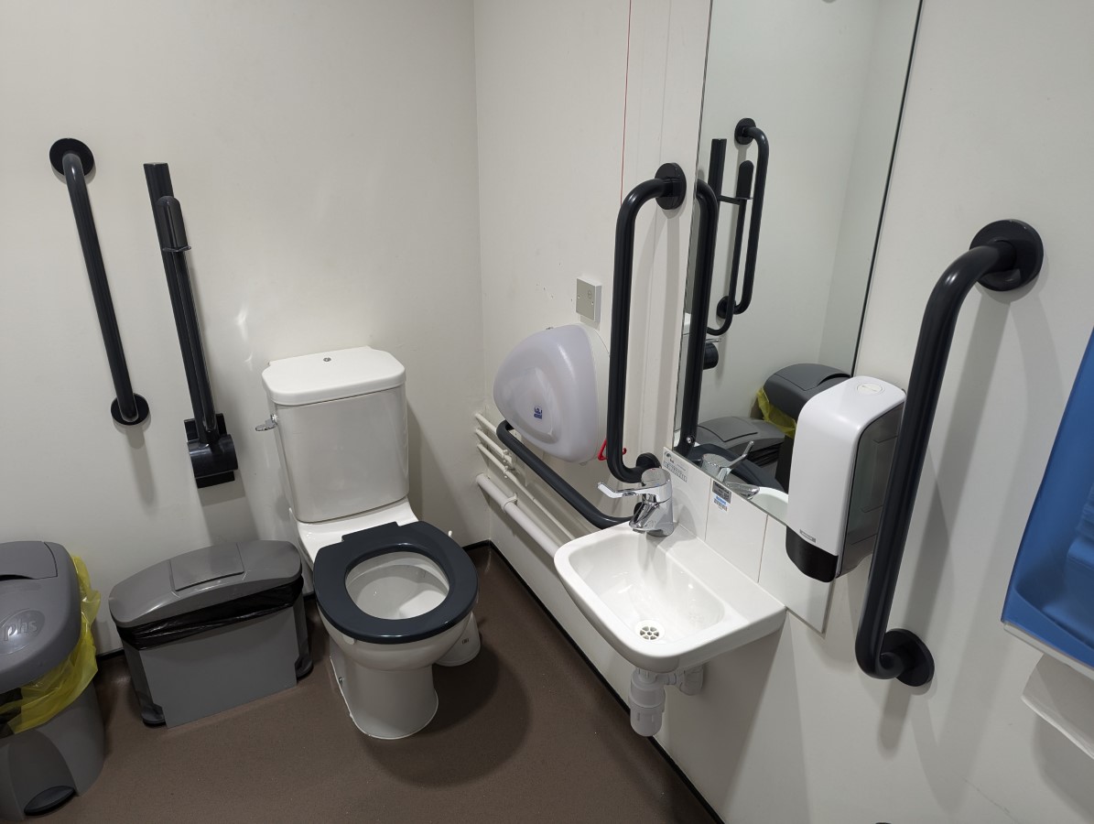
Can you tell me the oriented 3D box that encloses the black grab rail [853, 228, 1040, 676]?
[{"bbox_3d":[0.485,0.099,0.977,0.116,0.678,0.084,-12,26,-26],"label":"black grab rail"}]

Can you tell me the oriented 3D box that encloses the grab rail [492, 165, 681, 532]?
[{"bbox_3d":[0.032,-0.193,1.780,0.116,0.795,0.720,-12,26,-26],"label":"grab rail"}]

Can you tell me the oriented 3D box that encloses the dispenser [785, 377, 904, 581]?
[{"bbox_3d":[0.427,0.097,1.089,0.112,0.282,0.103,-12,26,-26],"label":"dispenser"}]

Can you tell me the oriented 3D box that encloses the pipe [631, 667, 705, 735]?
[{"bbox_3d":[0.250,0.546,1.528,0.208,0.188,0.098,-12,26,-26],"label":"pipe"}]

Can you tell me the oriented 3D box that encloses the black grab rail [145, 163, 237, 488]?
[{"bbox_3d":[-0.872,-0.160,1.868,0.111,0.863,0.215,-12,26,-26],"label":"black grab rail"}]

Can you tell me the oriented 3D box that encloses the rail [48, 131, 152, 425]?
[{"bbox_3d":[-1.044,-0.271,1.785,0.083,0.696,0.110,-12,26,-26],"label":"rail"}]

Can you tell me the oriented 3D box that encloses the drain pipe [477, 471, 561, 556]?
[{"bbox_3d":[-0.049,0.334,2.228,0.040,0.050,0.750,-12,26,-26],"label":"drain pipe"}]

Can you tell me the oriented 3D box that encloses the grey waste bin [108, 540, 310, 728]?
[{"bbox_3d":[-0.848,0.557,1.966,0.440,0.407,0.190,-12,26,-26],"label":"grey waste bin"}]

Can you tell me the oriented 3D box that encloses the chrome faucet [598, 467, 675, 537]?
[{"bbox_3d":[0.178,0.196,1.491,0.170,0.131,0.064,-12,26,-26],"label":"chrome faucet"}]

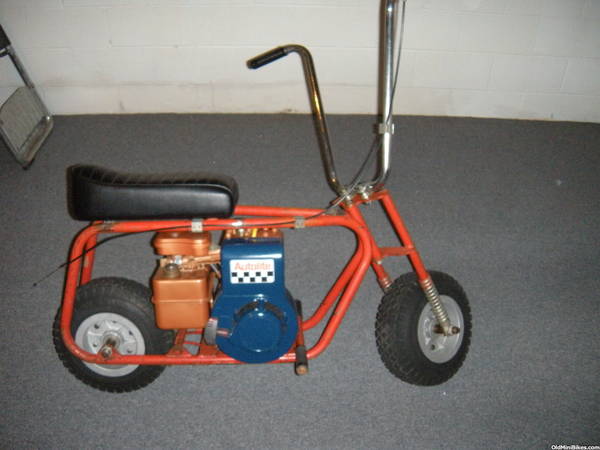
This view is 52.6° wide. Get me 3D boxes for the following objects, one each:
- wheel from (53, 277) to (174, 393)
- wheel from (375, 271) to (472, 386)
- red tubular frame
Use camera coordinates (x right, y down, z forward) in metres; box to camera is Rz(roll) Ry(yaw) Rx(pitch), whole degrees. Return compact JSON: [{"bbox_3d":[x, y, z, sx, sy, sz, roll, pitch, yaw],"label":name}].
[{"bbox_3d":[-0.491,0.295,1.618,0.310,0.310,0.100,-1,15,-2],"label":"wheel"},{"bbox_3d":[0.344,0.279,1.653,0.310,0.310,0.100,-17,8,-36],"label":"wheel"},{"bbox_3d":[-0.134,0.117,1.586,0.942,0.445,0.200,-1,15,-2],"label":"red tubular frame"}]

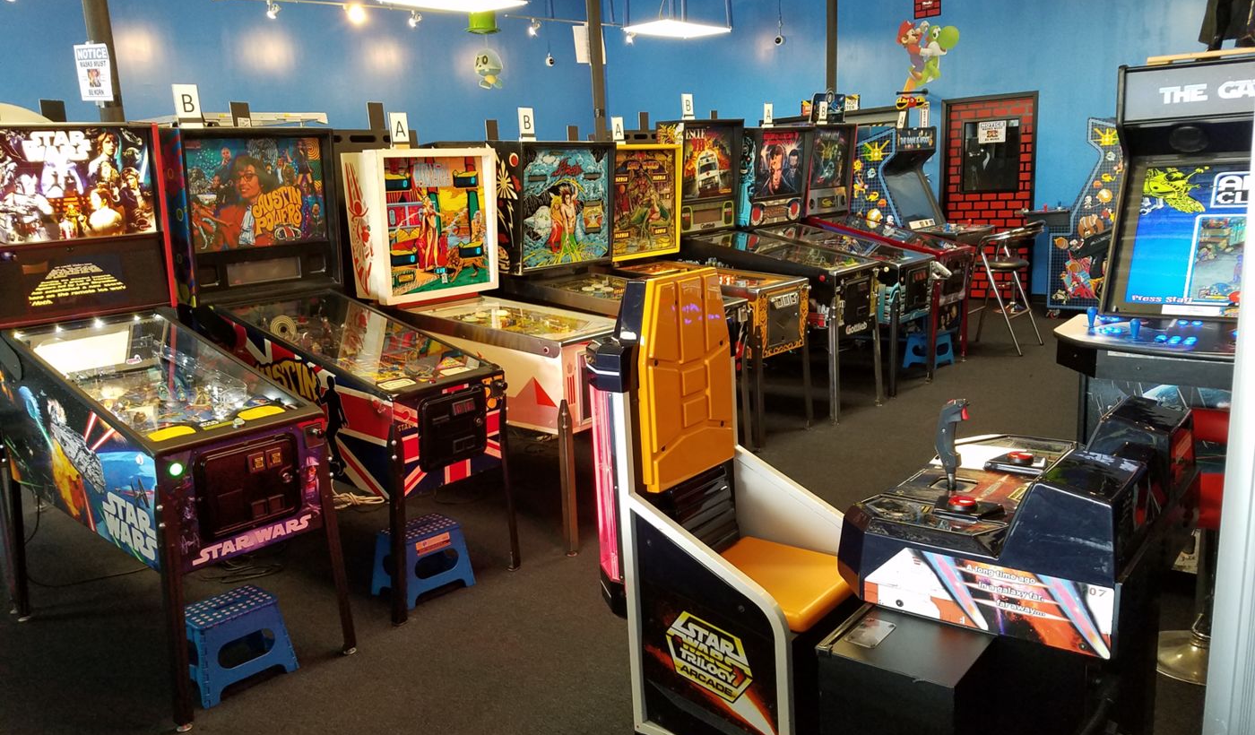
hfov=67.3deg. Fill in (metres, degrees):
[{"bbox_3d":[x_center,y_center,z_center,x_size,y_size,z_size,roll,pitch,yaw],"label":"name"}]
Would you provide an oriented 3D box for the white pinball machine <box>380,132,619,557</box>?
[{"bbox_3d":[-0.600,-0.171,4.554,1.310,1.770,0.715,7,14,38],"label":"white pinball machine"}]

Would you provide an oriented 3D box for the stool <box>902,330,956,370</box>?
[{"bbox_3d":[2.396,-0.133,7.480,0.250,0.260,0.320,9,17,43],"label":"stool"}]

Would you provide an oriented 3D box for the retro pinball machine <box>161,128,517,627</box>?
[{"bbox_3d":[-1.202,-0.062,3.991,1.400,1.890,0.720,7,15,38],"label":"retro pinball machine"}]

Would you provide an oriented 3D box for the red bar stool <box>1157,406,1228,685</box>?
[{"bbox_3d":[1.880,0.523,3.019,0.420,0.890,0.440,6,15,36],"label":"red bar stool"}]

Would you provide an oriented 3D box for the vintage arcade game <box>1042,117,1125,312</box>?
[{"bbox_3d":[4.555,-1.482,9.358,0.980,1.920,0.690,6,15,34],"label":"vintage arcade game"}]

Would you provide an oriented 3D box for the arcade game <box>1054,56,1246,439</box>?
[{"bbox_3d":[2.111,-0.083,3.292,1.050,1.940,1.030,7,15,37],"label":"arcade game"}]

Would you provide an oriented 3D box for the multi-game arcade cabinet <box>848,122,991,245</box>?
[{"bbox_3d":[2.597,-1.145,8.309,1.000,1.890,0.720,10,17,44],"label":"multi-game arcade cabinet"}]

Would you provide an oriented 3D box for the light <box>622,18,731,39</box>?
[{"bbox_3d":[0.568,-3.813,10.576,0.610,0.080,1.220,8,16,39],"label":"light"}]

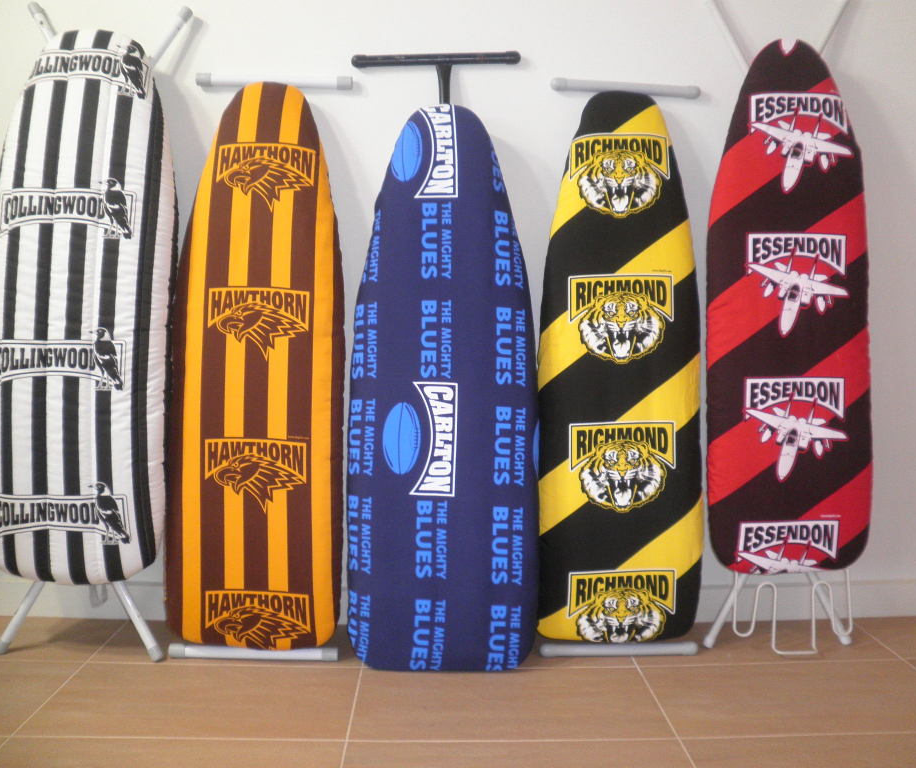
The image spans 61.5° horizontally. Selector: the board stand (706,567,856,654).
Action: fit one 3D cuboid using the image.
[{"bbox_3d":[0.730,0.517,1.752,0.325,0.180,0.110,0,5,-1],"label":"board stand"}]

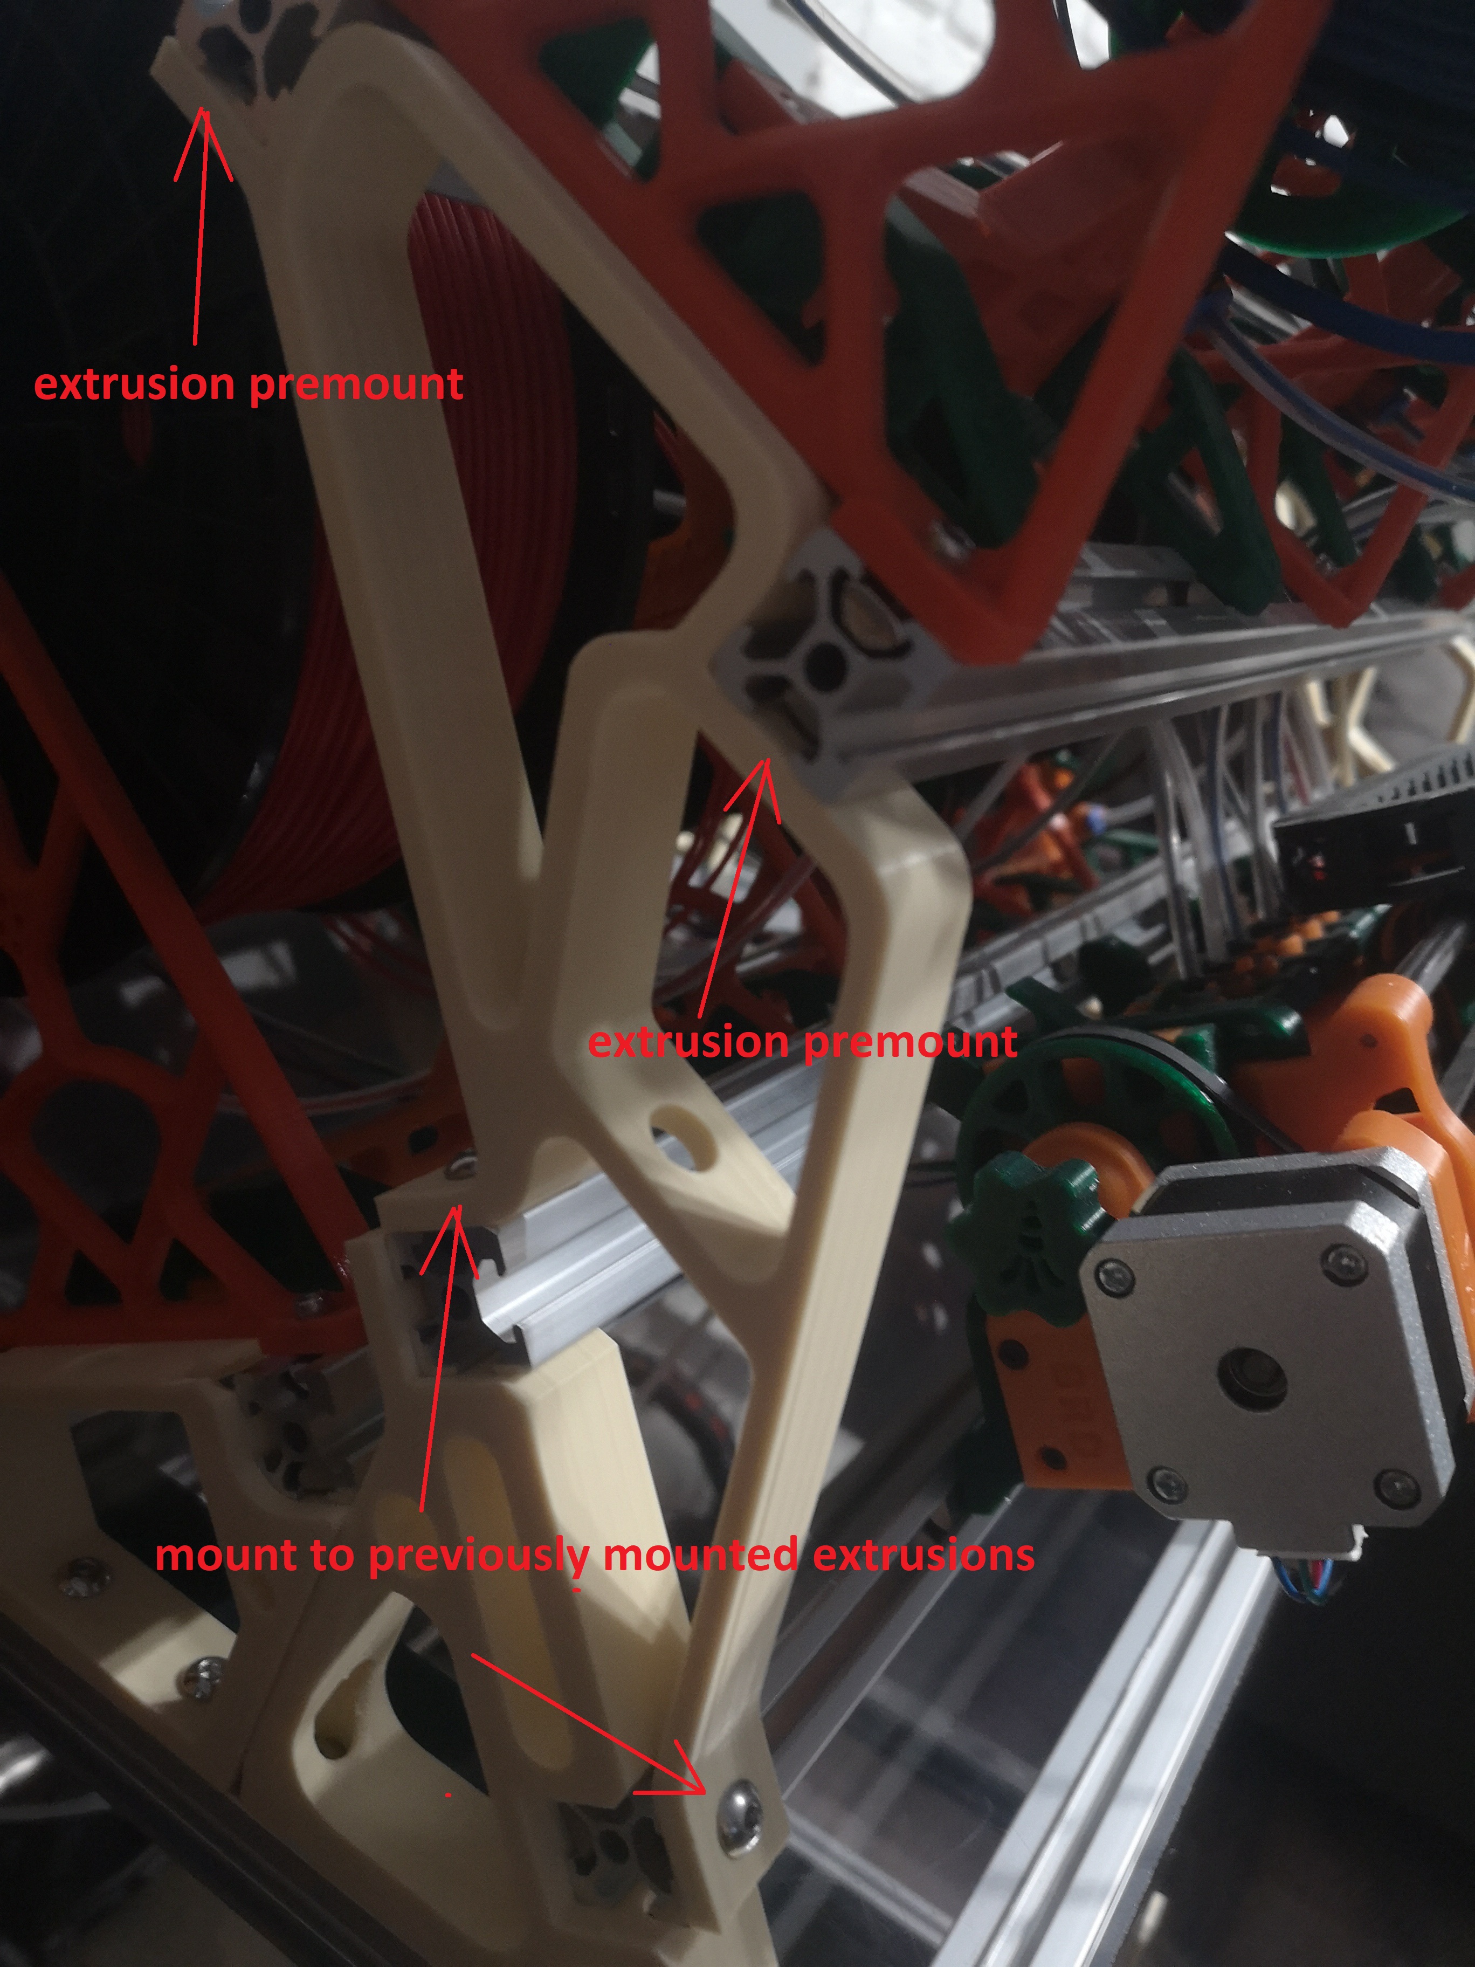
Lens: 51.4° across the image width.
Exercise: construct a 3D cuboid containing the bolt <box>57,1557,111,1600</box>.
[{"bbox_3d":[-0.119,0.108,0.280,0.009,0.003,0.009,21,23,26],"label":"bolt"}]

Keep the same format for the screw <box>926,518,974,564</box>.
[{"bbox_3d":[0.021,-0.043,0.148,0.006,0.002,0.006,51,33,11],"label":"screw"}]

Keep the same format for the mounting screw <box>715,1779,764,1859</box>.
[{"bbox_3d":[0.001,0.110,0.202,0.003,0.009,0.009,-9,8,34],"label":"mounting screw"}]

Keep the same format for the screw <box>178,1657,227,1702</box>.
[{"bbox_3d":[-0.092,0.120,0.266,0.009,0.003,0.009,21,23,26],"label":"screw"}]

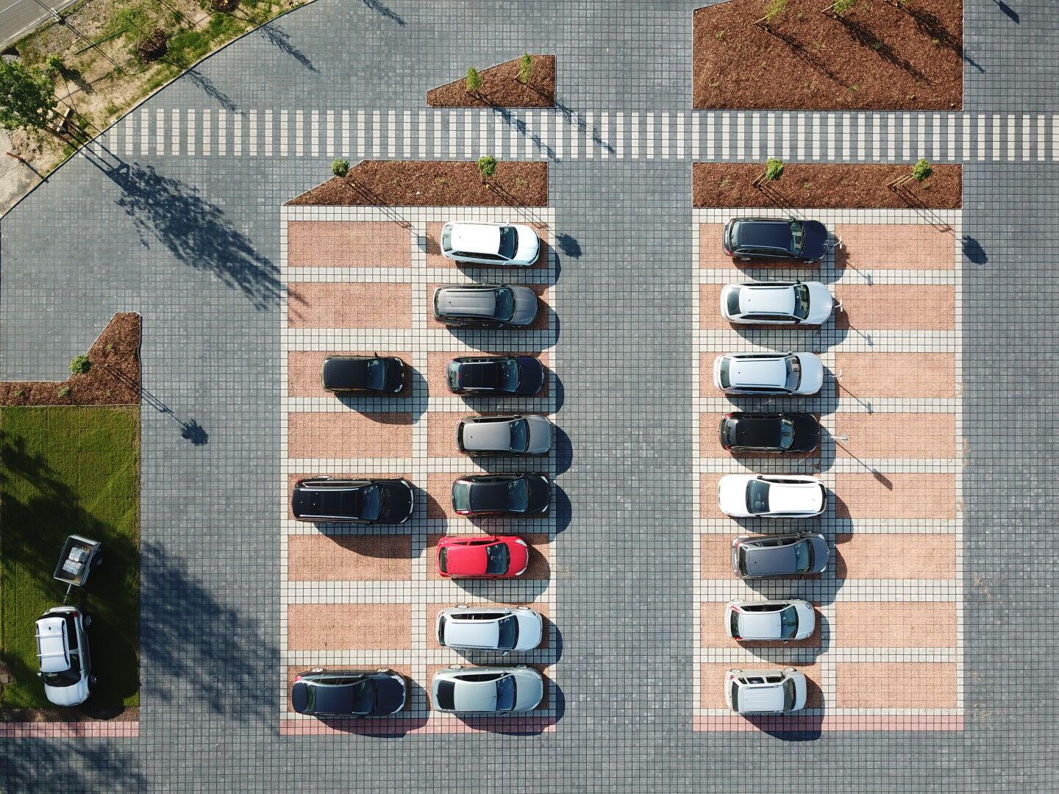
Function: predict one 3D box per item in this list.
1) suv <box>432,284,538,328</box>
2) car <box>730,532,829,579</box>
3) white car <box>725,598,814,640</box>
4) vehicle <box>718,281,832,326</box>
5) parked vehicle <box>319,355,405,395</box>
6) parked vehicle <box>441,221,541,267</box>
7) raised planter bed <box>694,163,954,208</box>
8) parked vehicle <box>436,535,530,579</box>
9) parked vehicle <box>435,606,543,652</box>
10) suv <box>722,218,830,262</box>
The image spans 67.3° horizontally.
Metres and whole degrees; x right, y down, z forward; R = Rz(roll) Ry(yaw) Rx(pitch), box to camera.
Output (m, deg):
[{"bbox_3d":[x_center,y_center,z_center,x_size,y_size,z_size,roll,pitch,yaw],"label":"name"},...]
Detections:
[{"bbox_3d":[-1.867,-3.912,34.053,4.460,1.630,1.830,0,90,-1],"label":"suv"},{"bbox_3d":[10.877,6.879,34.306,4.240,1.610,1.810,-4,90,-1],"label":"car"},{"bbox_3d":[10.433,9.670,34.332,3.840,1.530,1.660,-1,90,-1],"label":"white car"},{"bbox_3d":[10.714,-4.055,34.286,4.850,1.470,1.860,1,90,-1],"label":"vehicle"},{"bbox_3d":[-7.118,-0.953,33.944,3.550,1.480,1.610,0,90,-1],"label":"parked vehicle"},{"bbox_3d":[-1.648,-6.581,34.137,4.240,1.480,1.750,3,90,-1],"label":"parked vehicle"},{"bbox_3d":[13.143,-9.284,35.019,11.960,0.150,1.930,0,90,-1],"label":"raised planter bed"},{"bbox_3d":[-1.969,6.897,34.108,3.920,1.480,1.710,0,90,-1],"label":"parked vehicle"},{"bbox_3d":[-1.702,9.958,33.979,4.570,1.480,1.790,1,90,-1],"label":"parked vehicle"},{"bbox_3d":[10.713,-6.804,34.396,4.540,1.470,1.800,3,90,-1],"label":"suv"}]

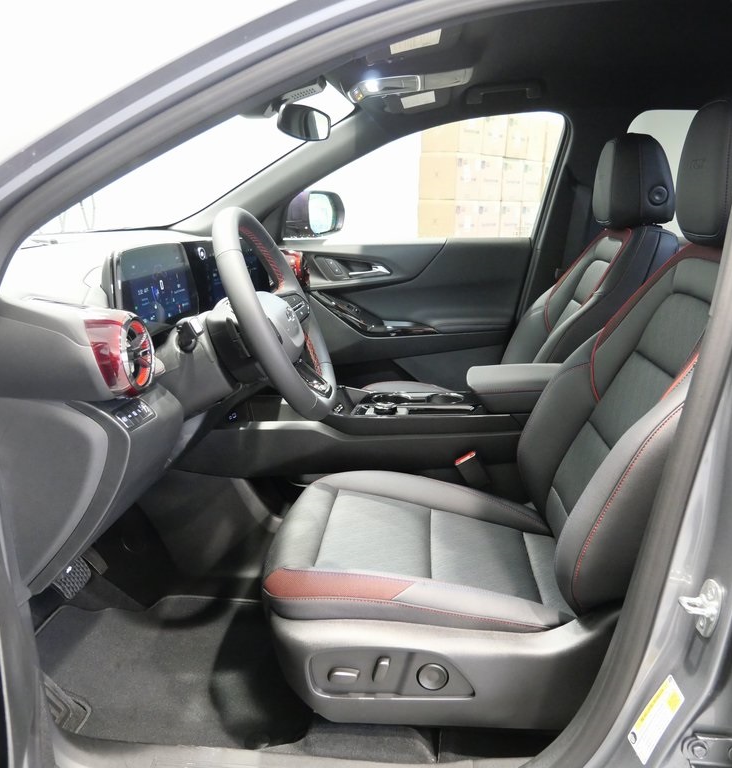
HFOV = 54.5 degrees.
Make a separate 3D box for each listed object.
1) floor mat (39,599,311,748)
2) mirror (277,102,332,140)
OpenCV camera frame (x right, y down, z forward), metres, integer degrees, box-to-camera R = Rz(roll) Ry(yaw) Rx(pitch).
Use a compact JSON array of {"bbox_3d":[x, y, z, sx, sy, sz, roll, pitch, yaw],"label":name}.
[{"bbox_3d":[-0.373,0.509,1.380,0.620,0.060,0.470,1,15,5],"label":"floor mat"},{"bbox_3d":[-0.129,-0.548,1.501,0.040,0.070,0.225,7,16,25],"label":"mirror"}]

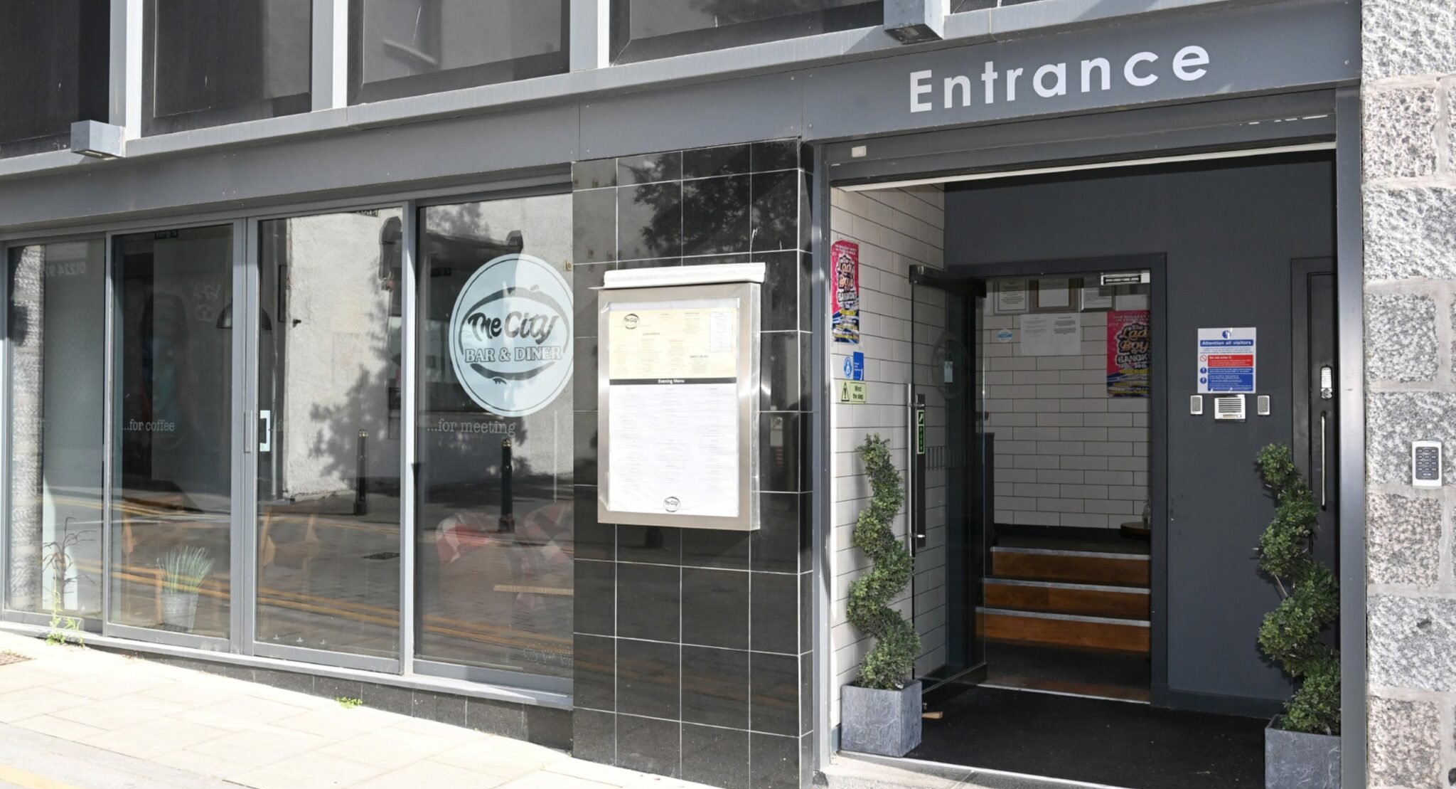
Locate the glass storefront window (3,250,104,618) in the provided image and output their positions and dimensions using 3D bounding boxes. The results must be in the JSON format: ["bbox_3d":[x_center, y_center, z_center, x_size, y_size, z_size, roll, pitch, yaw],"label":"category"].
[{"bbox_3d":[-3.890,0.201,7.490,0.919,2.148,0.030,0,-1,29],"label":"glass storefront window"}]

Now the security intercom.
[{"bbox_3d":[2.088,0.209,3.863,0.079,0.139,0.022,0,-1,28],"label":"security intercom"}]

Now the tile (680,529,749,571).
[{"bbox_3d":[-0.044,0.528,5.055,0.305,0.302,0.015,0,-1,29],"label":"tile"}]

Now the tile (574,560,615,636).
[{"bbox_3d":[-0.547,0.843,5.356,0.210,0.308,0.012,0,-1,28],"label":"tile"}]

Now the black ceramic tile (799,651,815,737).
[{"bbox_3d":[0.292,1.128,4.879,0.010,0.300,0.121,0,-1,28],"label":"black ceramic tile"}]

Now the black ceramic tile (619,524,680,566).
[{"bbox_3d":[-0.317,0.531,5.219,0.307,0.304,0.010,0,-1,29],"label":"black ceramic tile"}]

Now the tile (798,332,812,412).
[{"bbox_3d":[0.292,-0.086,4.875,0.010,0.299,0.112,0,-1,29],"label":"tile"}]

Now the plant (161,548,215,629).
[{"bbox_3d":[-2.998,1.071,7.165,0.270,0.460,0.270,0,-1,29],"label":"plant"}]

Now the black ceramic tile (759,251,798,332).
[{"bbox_3d":[0.180,-0.387,4.895,0.205,0.300,0.010,0,-1,28],"label":"black ceramic tile"}]

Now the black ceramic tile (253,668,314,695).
[{"bbox_3d":[-2.141,1.385,6.247,0.404,0.082,0.010,0,-1,29],"label":"black ceramic tile"}]

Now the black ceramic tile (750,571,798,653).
[{"bbox_3d":[0.182,0.833,4.926,0.206,0.302,0.015,0,-1,29],"label":"black ceramic tile"}]

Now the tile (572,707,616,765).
[{"bbox_3d":[-0.539,1.385,5.251,0.210,0.210,0.010,0,-1,29],"label":"tile"}]

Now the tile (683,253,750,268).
[{"bbox_3d":[-0.045,-0.391,5.080,0.307,0.304,0.010,0,-1,29],"label":"tile"}]

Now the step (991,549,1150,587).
[{"bbox_3d":[2.227,1.079,8.243,1.046,0.165,0.280,0,-1,29],"label":"step"}]

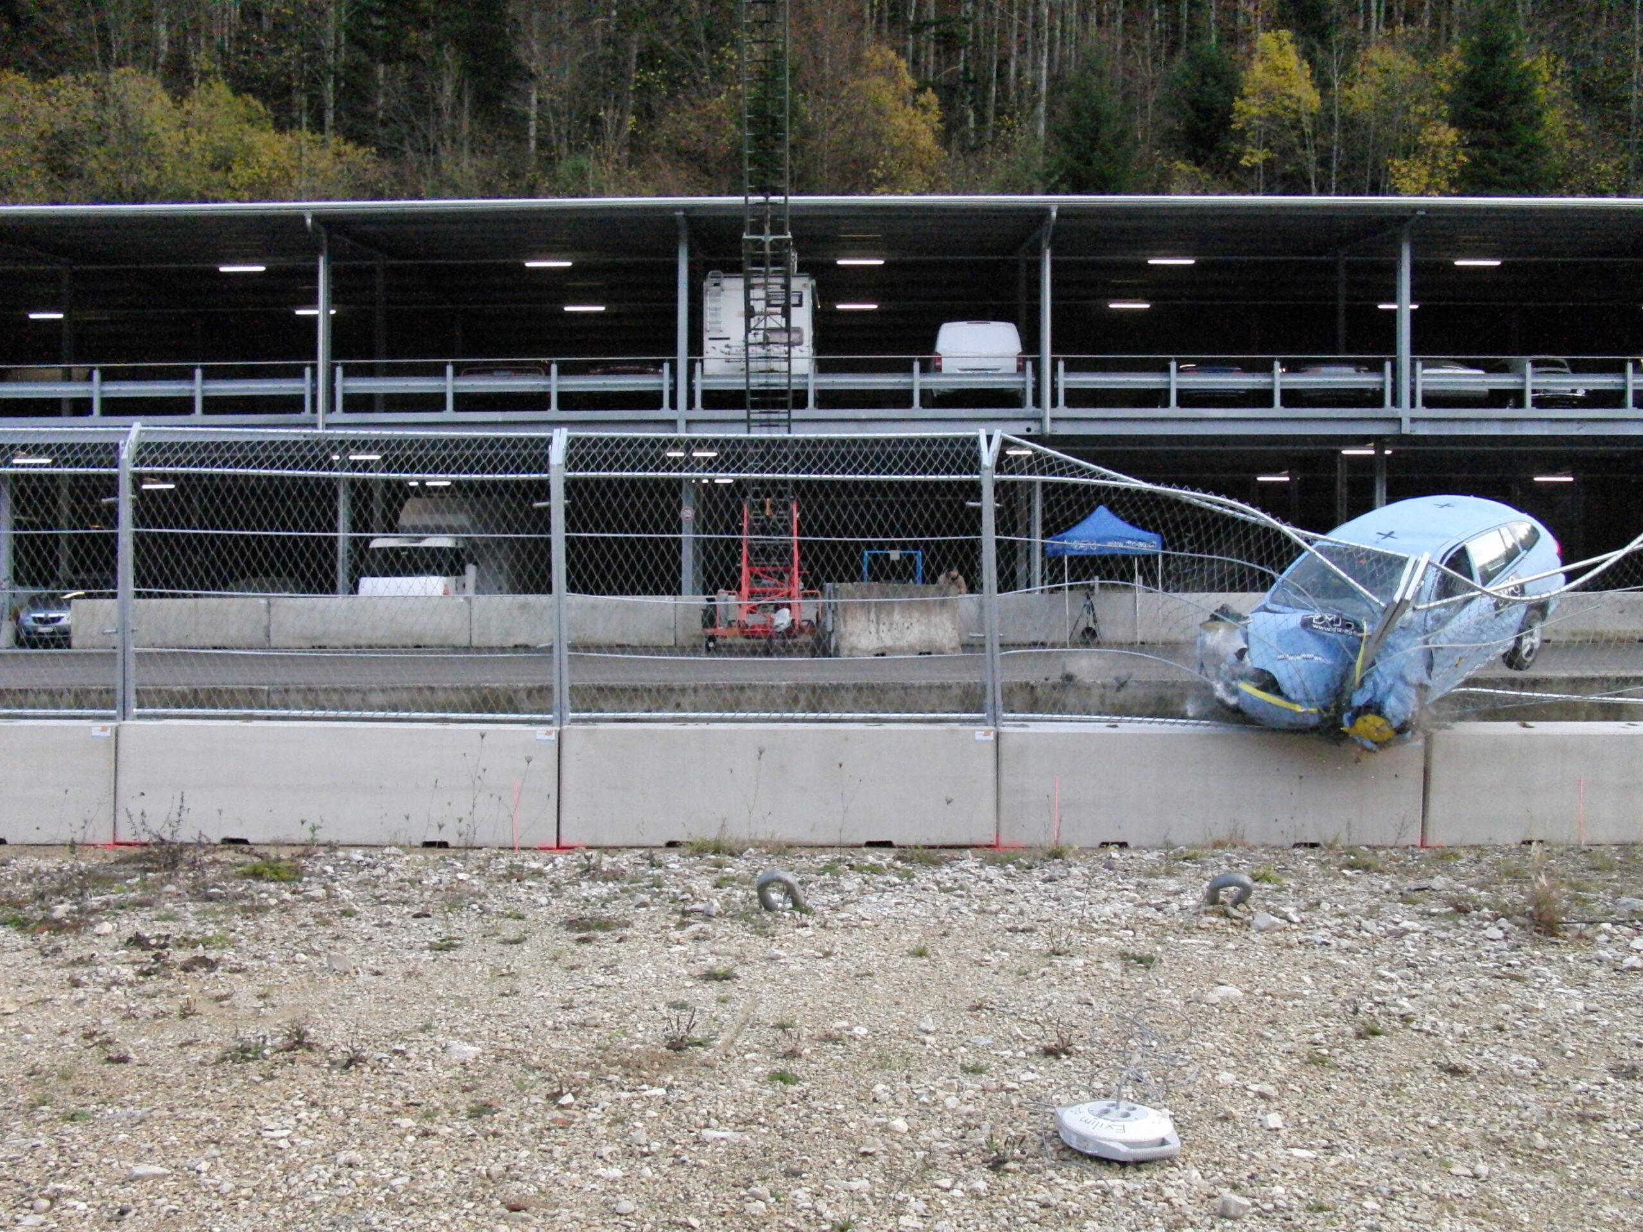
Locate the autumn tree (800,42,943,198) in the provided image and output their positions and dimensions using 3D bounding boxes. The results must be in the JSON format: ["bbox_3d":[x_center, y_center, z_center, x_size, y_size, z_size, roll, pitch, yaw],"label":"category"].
[{"bbox_3d":[2.280,-21.400,75.000,6.100,7.500,5.500,0,1,0],"label":"autumn tree"}]

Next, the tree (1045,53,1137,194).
[{"bbox_3d":[11.860,-21.200,75.000,4.100,7.000,4.000,0,1,0],"label":"tree"}]

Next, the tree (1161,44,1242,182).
[{"bbox_3d":[17.290,-22.900,78.000,3.800,6.900,3.700,0,1,0],"label":"tree"}]

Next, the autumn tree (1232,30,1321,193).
[{"bbox_3d":[19.980,-21.600,75.000,3.900,8.200,3.800,0,1,0],"label":"autumn tree"}]

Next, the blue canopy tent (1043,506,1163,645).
[{"bbox_3d":[5.300,-0.755,32.200,1.850,2.650,1.850,0,1,-3],"label":"blue canopy tent"}]

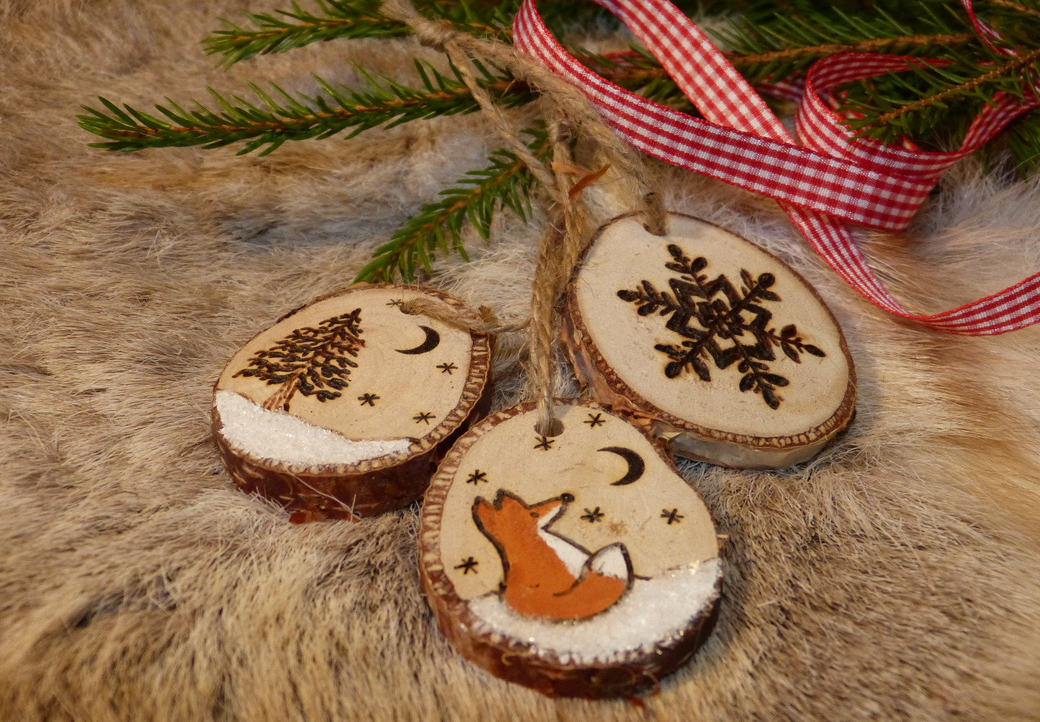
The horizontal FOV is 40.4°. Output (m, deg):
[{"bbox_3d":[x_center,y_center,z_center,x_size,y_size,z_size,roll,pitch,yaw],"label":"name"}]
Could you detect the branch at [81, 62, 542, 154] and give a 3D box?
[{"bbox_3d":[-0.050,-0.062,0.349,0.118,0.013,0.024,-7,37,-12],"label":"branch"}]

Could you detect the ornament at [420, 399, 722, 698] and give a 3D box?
[{"bbox_3d":[0.007,0.028,0.227,0.046,0.007,0.061,-5,37,-7],"label":"ornament"}]

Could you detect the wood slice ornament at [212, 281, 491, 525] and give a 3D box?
[{"bbox_3d":[-0.029,0.006,0.260,0.048,0.009,0.062,12,37,18],"label":"wood slice ornament"}]

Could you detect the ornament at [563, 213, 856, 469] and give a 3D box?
[{"bbox_3d":[0.036,-0.005,0.272,0.058,0.007,0.062,-5,50,-25],"label":"ornament"}]

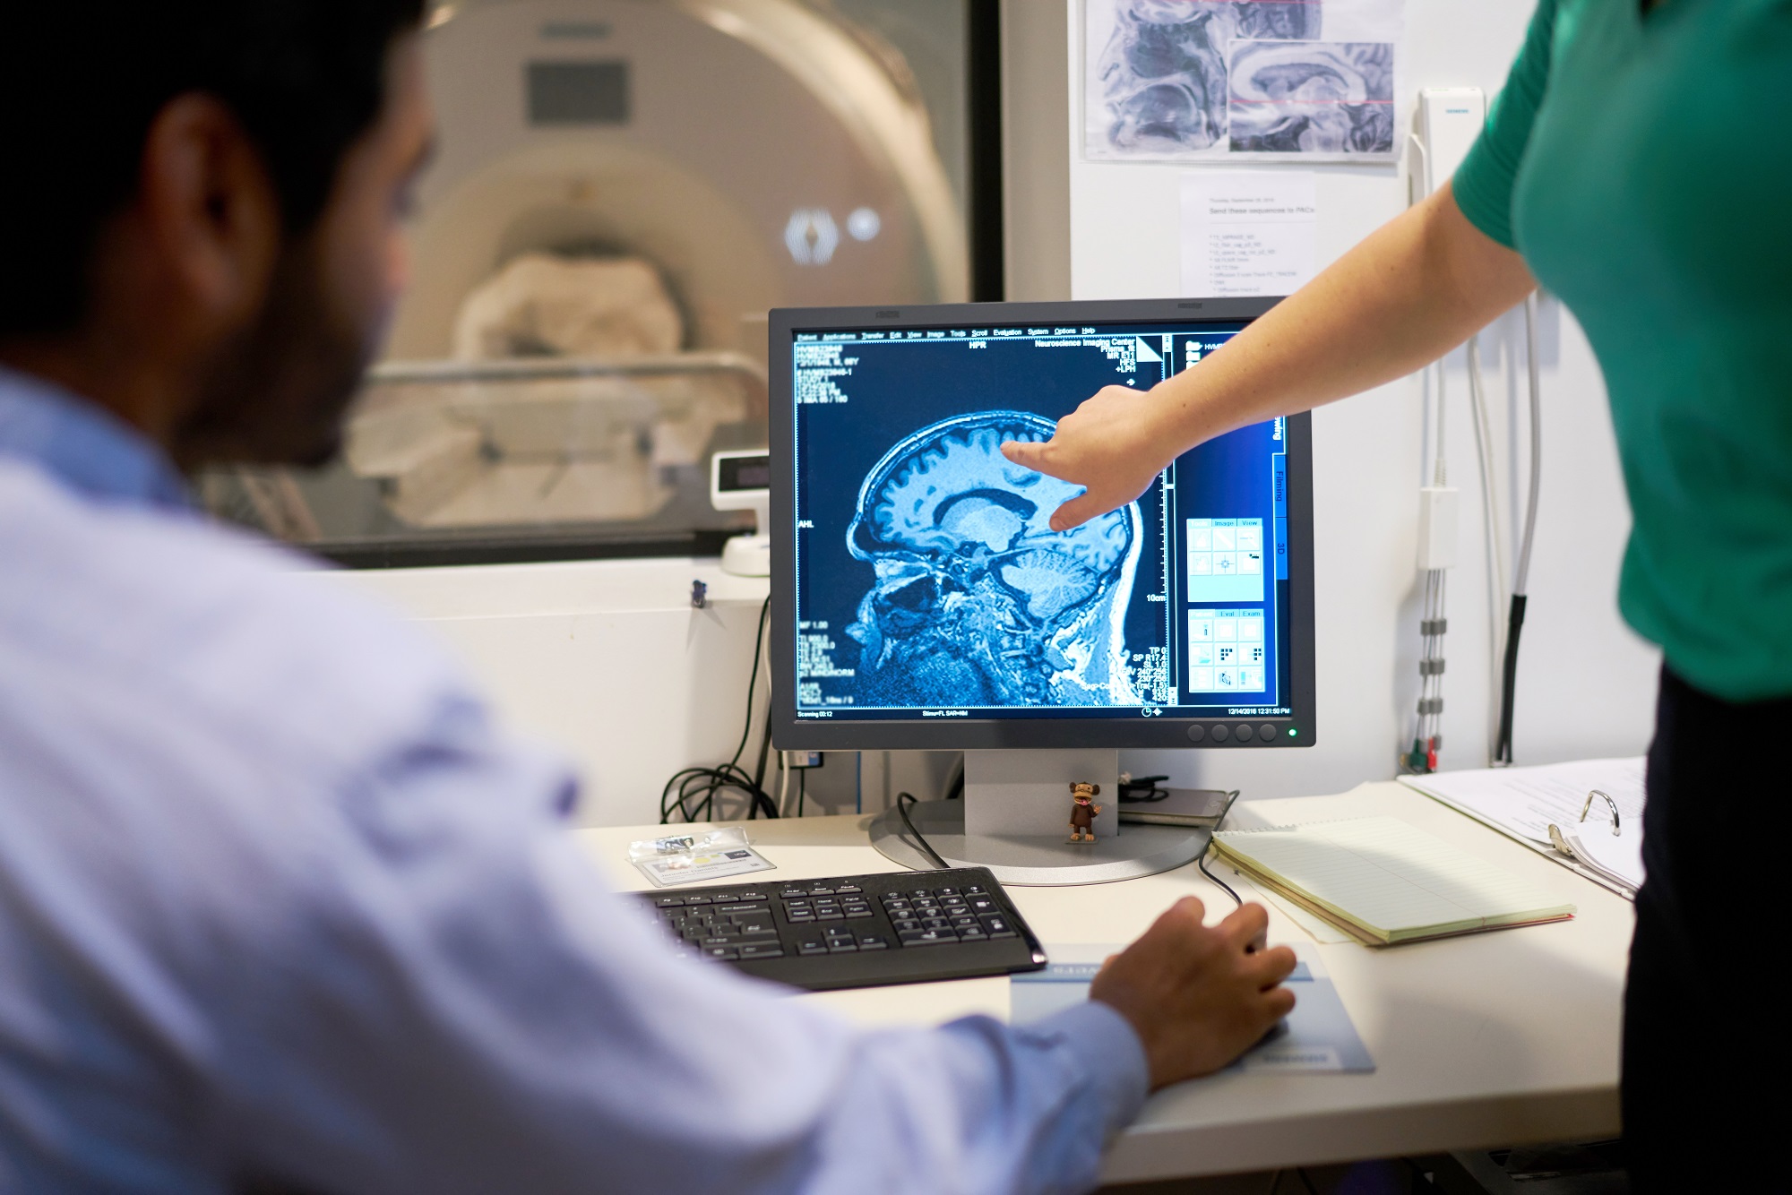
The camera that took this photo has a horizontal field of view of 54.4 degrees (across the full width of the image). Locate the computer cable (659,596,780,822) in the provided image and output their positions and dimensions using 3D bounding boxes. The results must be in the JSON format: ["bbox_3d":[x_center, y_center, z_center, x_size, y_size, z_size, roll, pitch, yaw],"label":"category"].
[{"bbox_3d":[-0.149,0.094,1.475,0.106,0.192,0.055,-2,10,-6],"label":"computer cable"}]

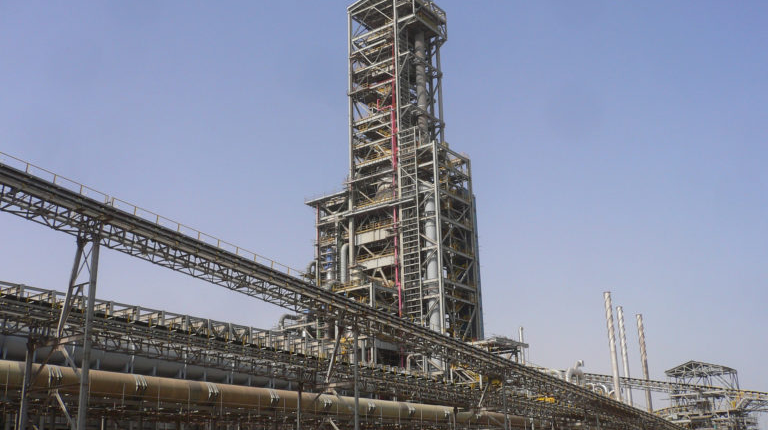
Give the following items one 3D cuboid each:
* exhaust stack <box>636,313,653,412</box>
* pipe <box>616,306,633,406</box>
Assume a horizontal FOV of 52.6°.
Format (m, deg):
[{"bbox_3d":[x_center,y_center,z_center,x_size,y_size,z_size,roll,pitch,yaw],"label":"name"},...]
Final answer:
[{"bbox_3d":[81.093,54.097,237.575,1.650,47.600,1.650,-14,-22,34],"label":"exhaust stack"},{"bbox_3d":[70.921,50.032,224.561,1.650,47.600,1.650,-14,-22,34],"label":"pipe"}]

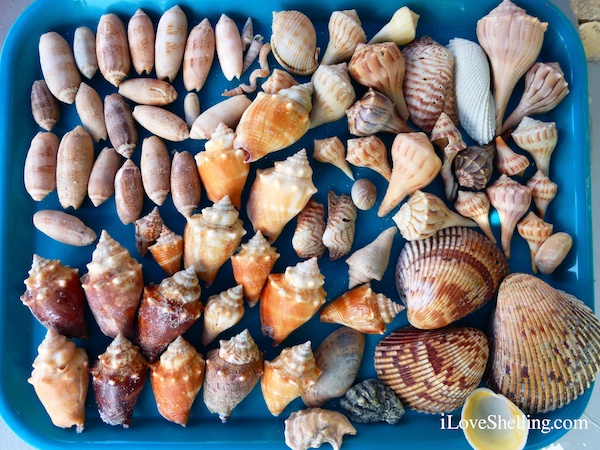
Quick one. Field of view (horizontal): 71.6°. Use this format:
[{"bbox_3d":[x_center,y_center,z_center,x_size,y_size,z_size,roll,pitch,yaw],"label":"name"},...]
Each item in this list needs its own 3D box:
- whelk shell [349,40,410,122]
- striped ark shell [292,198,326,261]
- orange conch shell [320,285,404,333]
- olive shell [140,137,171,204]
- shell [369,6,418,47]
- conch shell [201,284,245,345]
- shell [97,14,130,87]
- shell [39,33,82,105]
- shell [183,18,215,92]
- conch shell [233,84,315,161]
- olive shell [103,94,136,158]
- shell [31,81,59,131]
[{"bbox_3d":[0.064,-0.110,0.321,0.042,0.035,0.066,-21,88,-2],"label":"whelk shell"},{"bbox_3d":[0.007,0.003,0.317,0.024,0.016,0.045,3,88,0],"label":"striped ark shell"},{"bbox_3d":[0.047,0.063,0.308,0.063,0.029,0.037,-3,87,0],"label":"orange conch shell"},{"bbox_3d":[-0.112,-0.042,0.324,0.022,0.020,0.055,-6,88,-1],"label":"olive shell"},{"bbox_3d":[0.072,-0.148,0.317,0.046,0.024,0.027,-25,87,-1],"label":"shell"},{"bbox_3d":[-0.060,0.068,0.319,0.029,0.022,0.054,29,88,0],"label":"conch shell"},{"bbox_3d":[-0.144,-0.135,0.321,0.024,0.021,0.059,-9,87,0],"label":"shell"},{"bbox_3d":[-0.184,-0.120,0.319,0.023,0.021,0.057,-23,88,-1],"label":"shell"},{"bbox_3d":[-0.078,-0.131,0.322,0.022,0.020,0.060,10,87,1],"label":"shell"},{"bbox_3d":[-0.017,-0.077,0.311,0.042,0.033,0.078,43,88,2],"label":"conch shell"},{"bbox_3d":[-0.138,-0.076,0.321,0.022,0.021,0.051,-14,88,-1],"label":"olive shell"},{"bbox_3d":[-0.195,-0.092,0.318,0.016,0.015,0.040,-18,88,-1],"label":"shell"}]

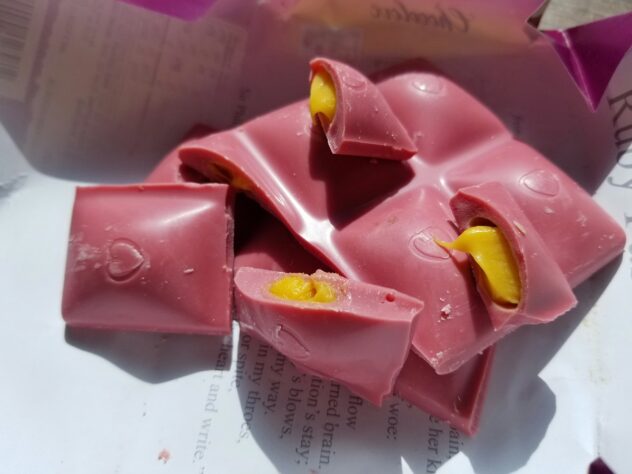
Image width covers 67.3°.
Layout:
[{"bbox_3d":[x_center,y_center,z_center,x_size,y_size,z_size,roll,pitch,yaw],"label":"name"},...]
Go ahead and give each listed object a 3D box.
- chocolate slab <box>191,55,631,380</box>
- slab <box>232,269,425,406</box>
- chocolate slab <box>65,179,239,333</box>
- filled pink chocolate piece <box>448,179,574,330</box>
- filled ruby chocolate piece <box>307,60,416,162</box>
[{"bbox_3d":[0.017,-0.010,0.103,0.071,0.011,0.072,-28,60,-14],"label":"chocolate slab"},{"bbox_3d":[-0.002,0.017,0.090,0.036,0.028,0.010,25,41,19],"label":"slab"},{"bbox_3d":[-0.035,0.004,0.098,0.036,0.010,0.029,0,84,10],"label":"chocolate slab"},{"bbox_3d":[0.038,0.002,0.087,0.016,0.010,0.028,-16,73,-25],"label":"filled pink chocolate piece"},{"bbox_3d":[0.011,-0.031,0.108,0.021,0.010,0.029,2,50,-26],"label":"filled ruby chocolate piece"}]

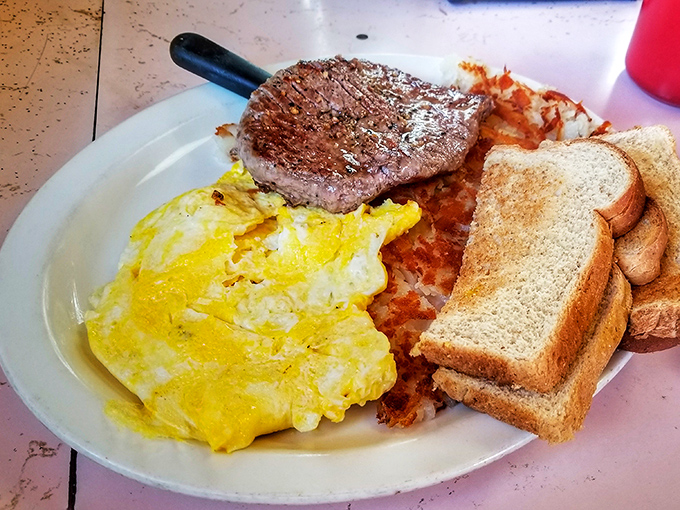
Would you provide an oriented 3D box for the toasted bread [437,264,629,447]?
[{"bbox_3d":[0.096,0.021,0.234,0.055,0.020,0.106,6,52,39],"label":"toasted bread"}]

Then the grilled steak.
[{"bbox_3d":[0.013,-0.066,0.274,0.128,0.022,0.096,0,56,2],"label":"grilled steak"}]

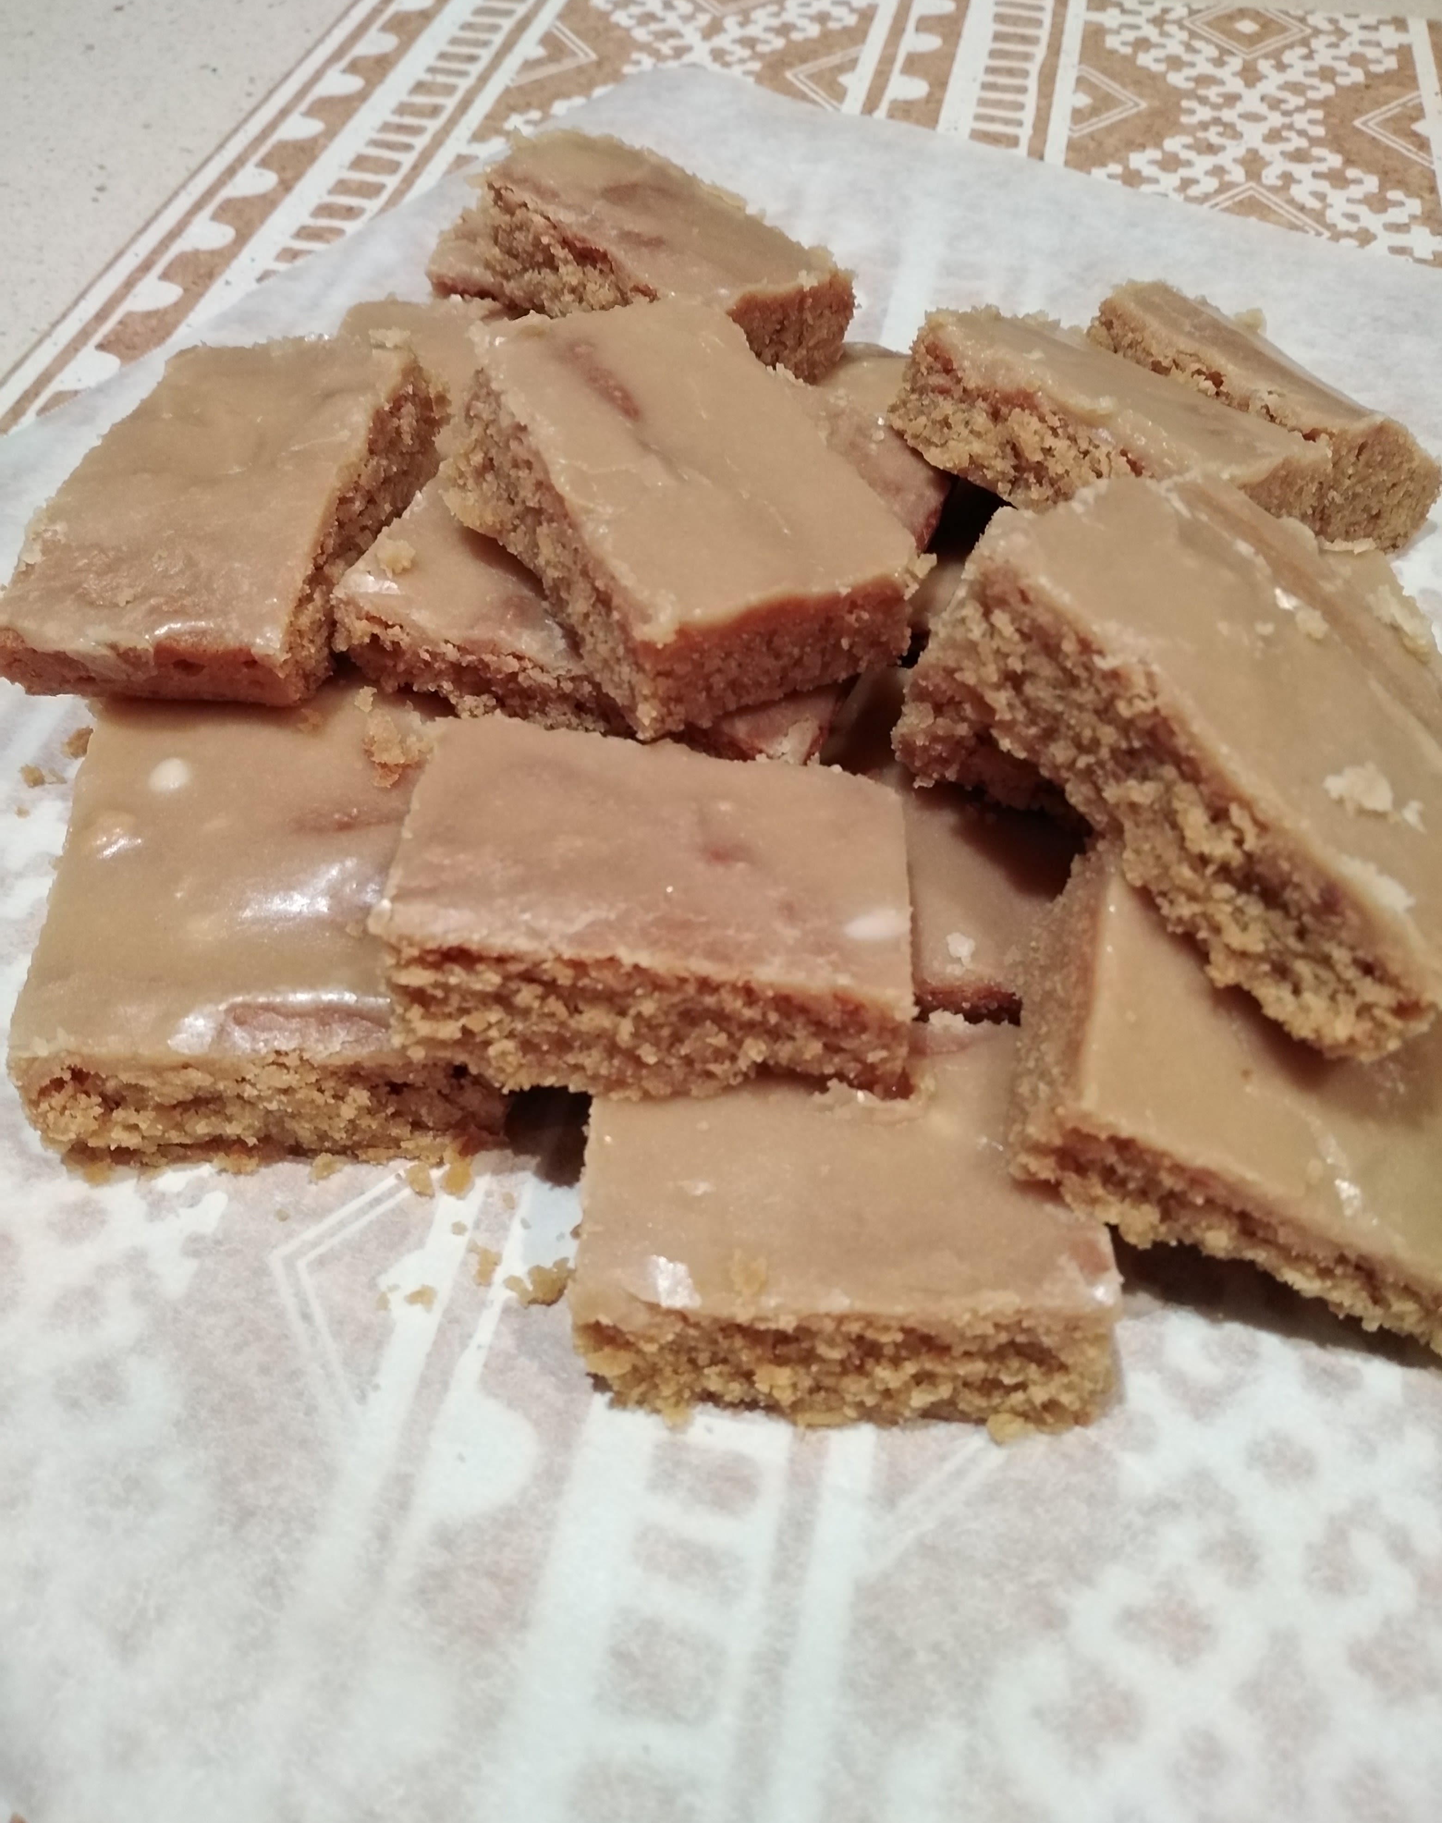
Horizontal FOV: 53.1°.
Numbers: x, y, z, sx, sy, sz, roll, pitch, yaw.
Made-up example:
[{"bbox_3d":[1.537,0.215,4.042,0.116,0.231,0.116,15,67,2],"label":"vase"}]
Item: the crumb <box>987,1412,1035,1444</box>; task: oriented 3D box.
[{"bbox_3d":[0.032,0.057,0.161,0.005,0.004,0.003,-2,52,0],"label":"crumb"}]

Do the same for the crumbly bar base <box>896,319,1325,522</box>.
[{"bbox_3d":[0.061,-0.076,0.233,0.030,0.016,0.063,-22,48,-26],"label":"crumbly bar base"}]

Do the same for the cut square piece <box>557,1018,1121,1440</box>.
[{"bbox_3d":[0.013,0.035,0.165,0.054,0.026,0.035,-1,51,2],"label":"cut square piece"}]

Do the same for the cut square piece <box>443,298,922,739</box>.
[{"bbox_3d":[-0.005,-0.058,0.206,0.041,0.018,0.060,-19,61,-19],"label":"cut square piece"}]

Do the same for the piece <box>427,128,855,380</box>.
[{"bbox_3d":[-0.011,-0.116,0.265,0.032,0.021,0.057,-35,63,-22],"label":"piece"}]

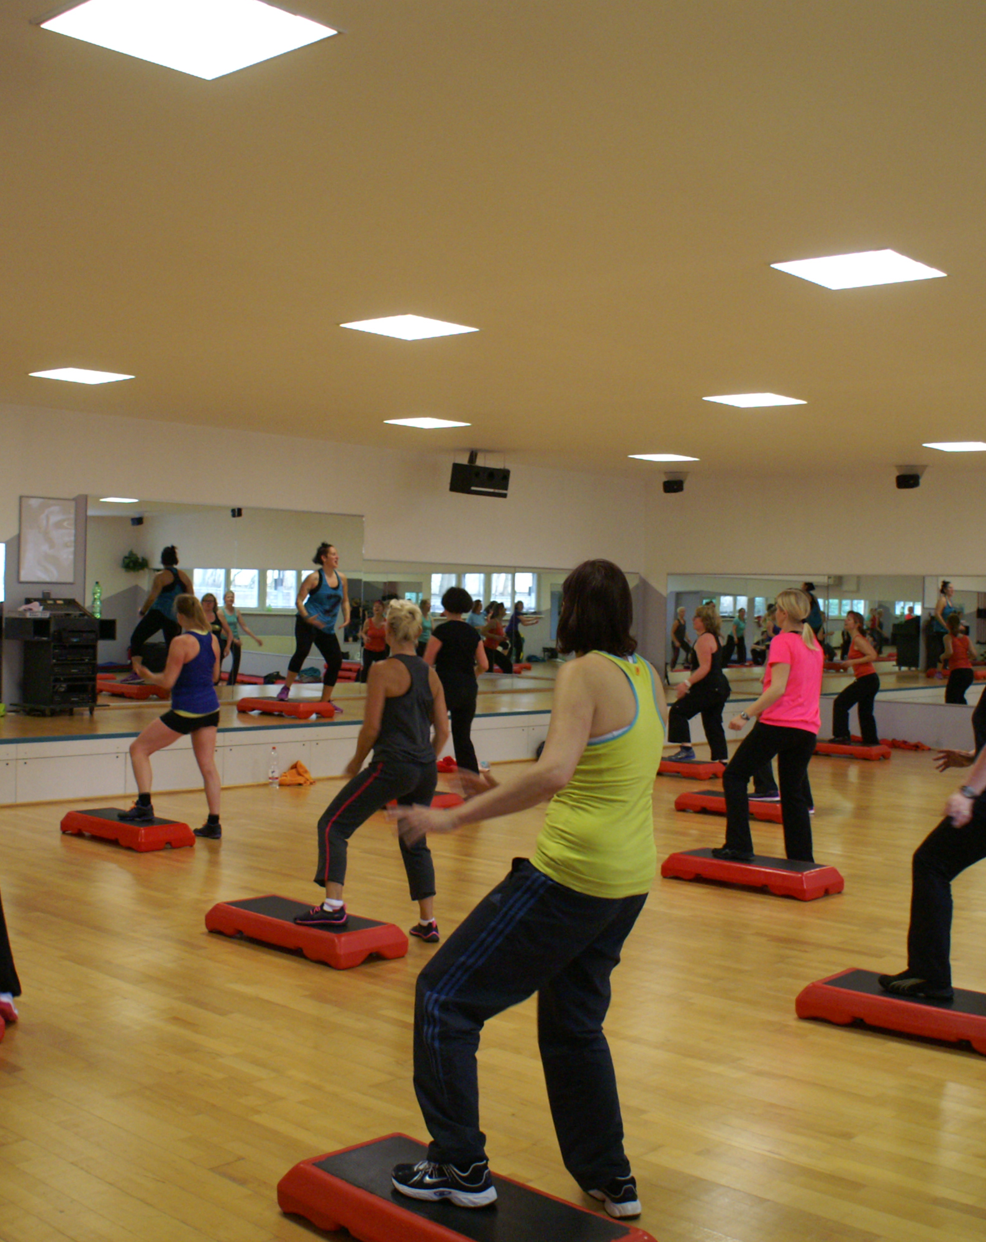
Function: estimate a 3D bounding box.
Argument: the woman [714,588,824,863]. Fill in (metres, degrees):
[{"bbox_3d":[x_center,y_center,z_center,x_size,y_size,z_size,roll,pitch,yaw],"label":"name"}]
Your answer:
[{"bbox_3d":[1.701,0.682,8.609,0.580,1.750,0.600,2,1,42],"label":"woman"}]

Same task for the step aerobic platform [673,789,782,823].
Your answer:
[{"bbox_3d":[1.968,1.467,11.082,0.934,0.139,0.381,2,0,41],"label":"step aerobic platform"}]

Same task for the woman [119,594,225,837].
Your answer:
[{"bbox_3d":[-2.155,0.638,9.418,0.600,1.650,0.600,2,1,42],"label":"woman"}]

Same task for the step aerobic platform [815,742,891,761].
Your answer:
[{"bbox_3d":[4.106,1.498,16.343,0.975,0.142,0.405,2,1,44],"label":"step aerobic platform"}]

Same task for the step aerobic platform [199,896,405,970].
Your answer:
[{"bbox_3d":[-0.867,1.417,6.428,0.934,0.139,0.381,2,0,42],"label":"step aerobic platform"}]

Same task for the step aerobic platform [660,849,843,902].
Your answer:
[{"bbox_3d":[1.540,1.501,8.334,0.975,0.142,0.405,2,1,43],"label":"step aerobic platform"}]

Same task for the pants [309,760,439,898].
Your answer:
[{"bbox_3d":[-0.555,0.973,6.572,0.420,0.700,0.500,2,1,40],"label":"pants"}]

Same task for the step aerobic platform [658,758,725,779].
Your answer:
[{"bbox_3d":[1.816,1.457,14.009,0.975,0.142,0.405,2,1,40],"label":"step aerobic platform"}]

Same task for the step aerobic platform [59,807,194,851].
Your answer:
[{"bbox_3d":[-2.402,1.365,9.187,0.934,0.139,0.381,2,0,43],"label":"step aerobic platform"}]

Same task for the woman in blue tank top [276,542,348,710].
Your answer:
[{"bbox_3d":[-1.715,0.077,13.301,0.500,1.642,0.620,2,0,42],"label":"woman in blue tank top"}]

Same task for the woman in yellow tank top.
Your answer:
[{"bbox_3d":[0.089,0.684,3.478,0.441,1.682,0.565,2,0,38],"label":"woman in yellow tank top"}]

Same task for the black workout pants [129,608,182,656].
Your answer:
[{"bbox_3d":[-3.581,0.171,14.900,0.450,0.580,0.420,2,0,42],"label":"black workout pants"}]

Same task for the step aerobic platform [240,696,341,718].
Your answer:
[{"bbox_3d":[-2.003,0.836,13.517,0.975,0.142,0.405,2,1,41],"label":"step aerobic platform"}]

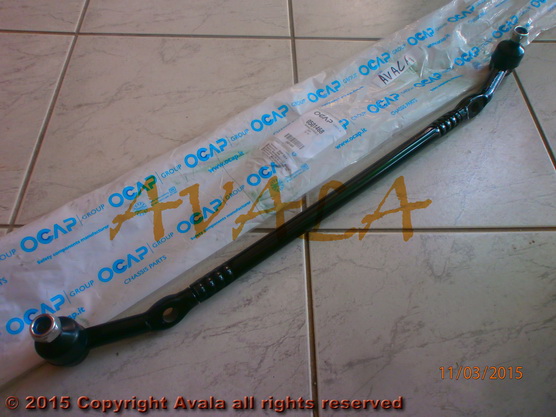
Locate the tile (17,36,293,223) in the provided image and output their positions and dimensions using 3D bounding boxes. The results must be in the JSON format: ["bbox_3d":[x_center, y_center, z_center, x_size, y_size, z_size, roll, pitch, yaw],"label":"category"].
[{"bbox_3d":[-0.139,-0.120,0.587,0.330,0.009,0.330,0,59,-3],"label":"tile"}]

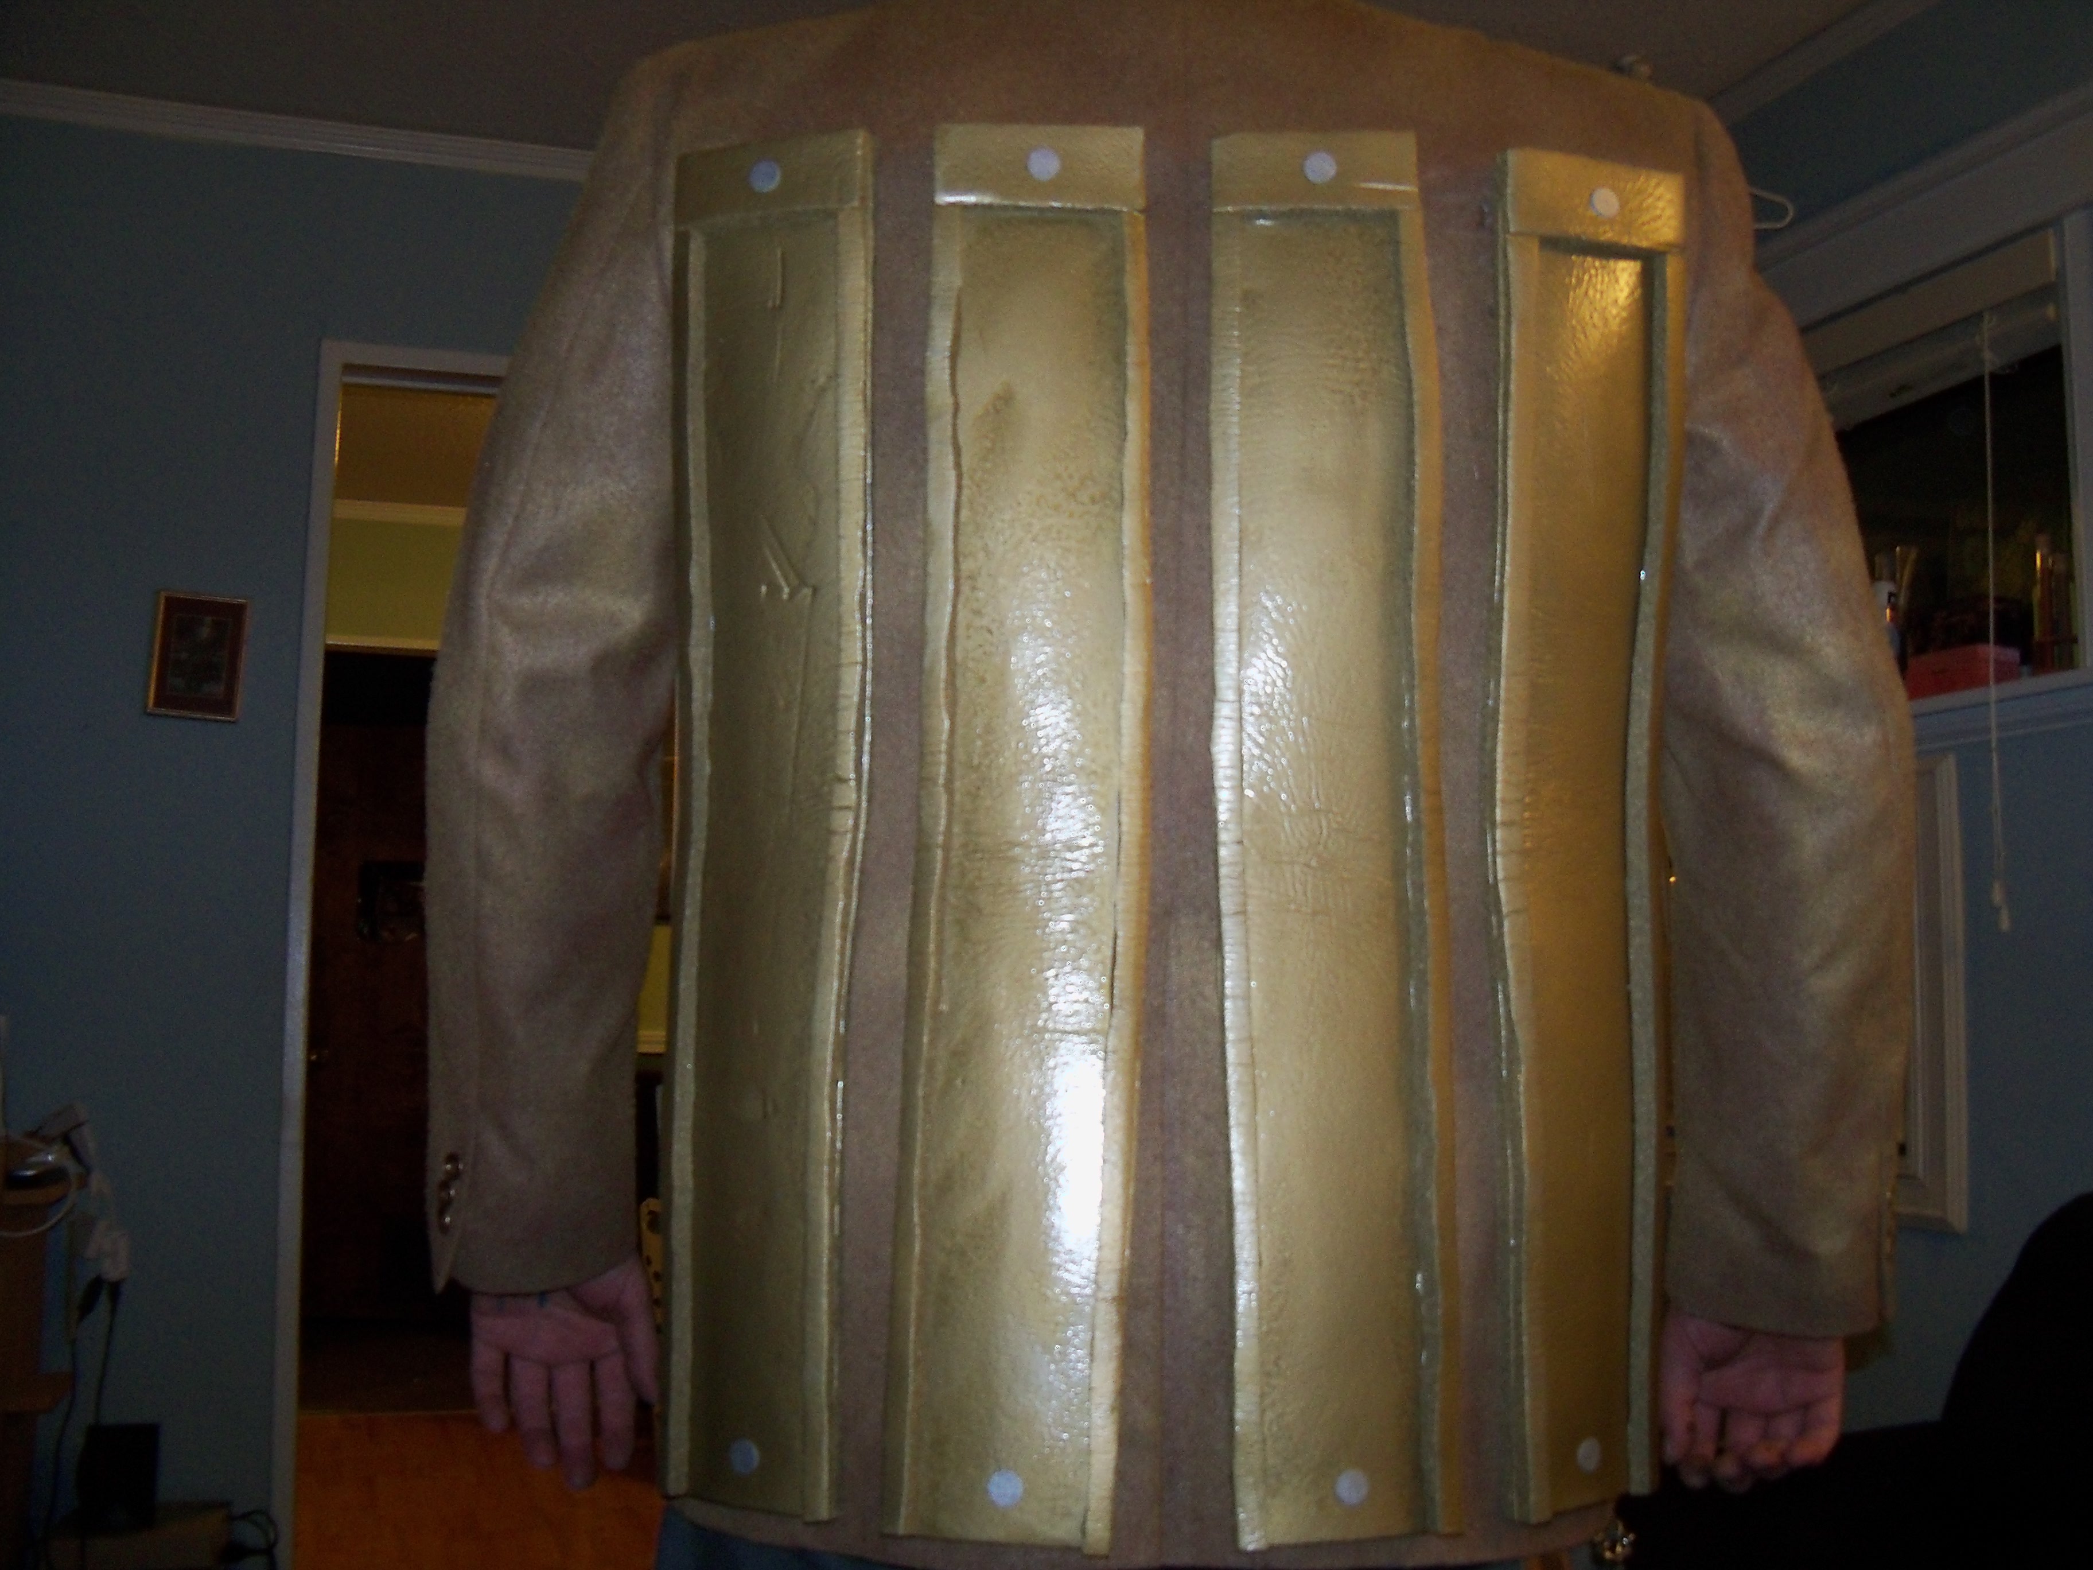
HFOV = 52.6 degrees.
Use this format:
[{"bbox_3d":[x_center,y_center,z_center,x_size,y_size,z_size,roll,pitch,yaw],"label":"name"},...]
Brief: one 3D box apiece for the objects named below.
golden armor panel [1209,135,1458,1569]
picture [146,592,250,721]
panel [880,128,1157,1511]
[{"bbox_3d":[0.134,0.018,1.031,0.112,0.673,0.050,0,-5,-5],"label":"golden armor panel"},{"bbox_3d":[-1.344,-0.202,3.359,0.131,0.194,0.018,6,-7,-19],"label":"picture"},{"bbox_3d":[-0.010,0.017,1.031,0.112,0.678,0.050,1,-5,5],"label":"panel"}]

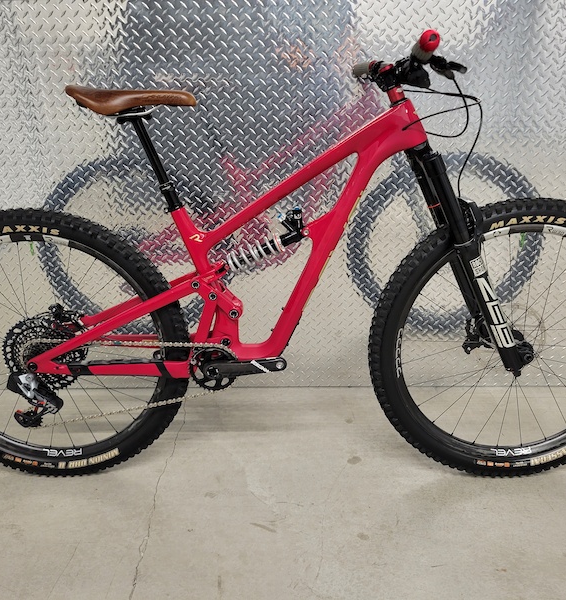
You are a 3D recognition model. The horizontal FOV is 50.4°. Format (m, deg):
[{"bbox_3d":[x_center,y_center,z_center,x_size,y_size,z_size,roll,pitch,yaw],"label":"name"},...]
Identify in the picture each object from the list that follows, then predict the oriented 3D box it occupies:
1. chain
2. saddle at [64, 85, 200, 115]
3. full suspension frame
[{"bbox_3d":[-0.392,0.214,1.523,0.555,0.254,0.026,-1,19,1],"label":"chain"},{"bbox_3d":[-0.334,-0.448,1.349,0.282,0.065,0.144,-1,19,1],"label":"saddle"},{"bbox_3d":[-0.021,-0.138,1.449,1.227,0.662,0.190,-1,19,1],"label":"full suspension frame"}]

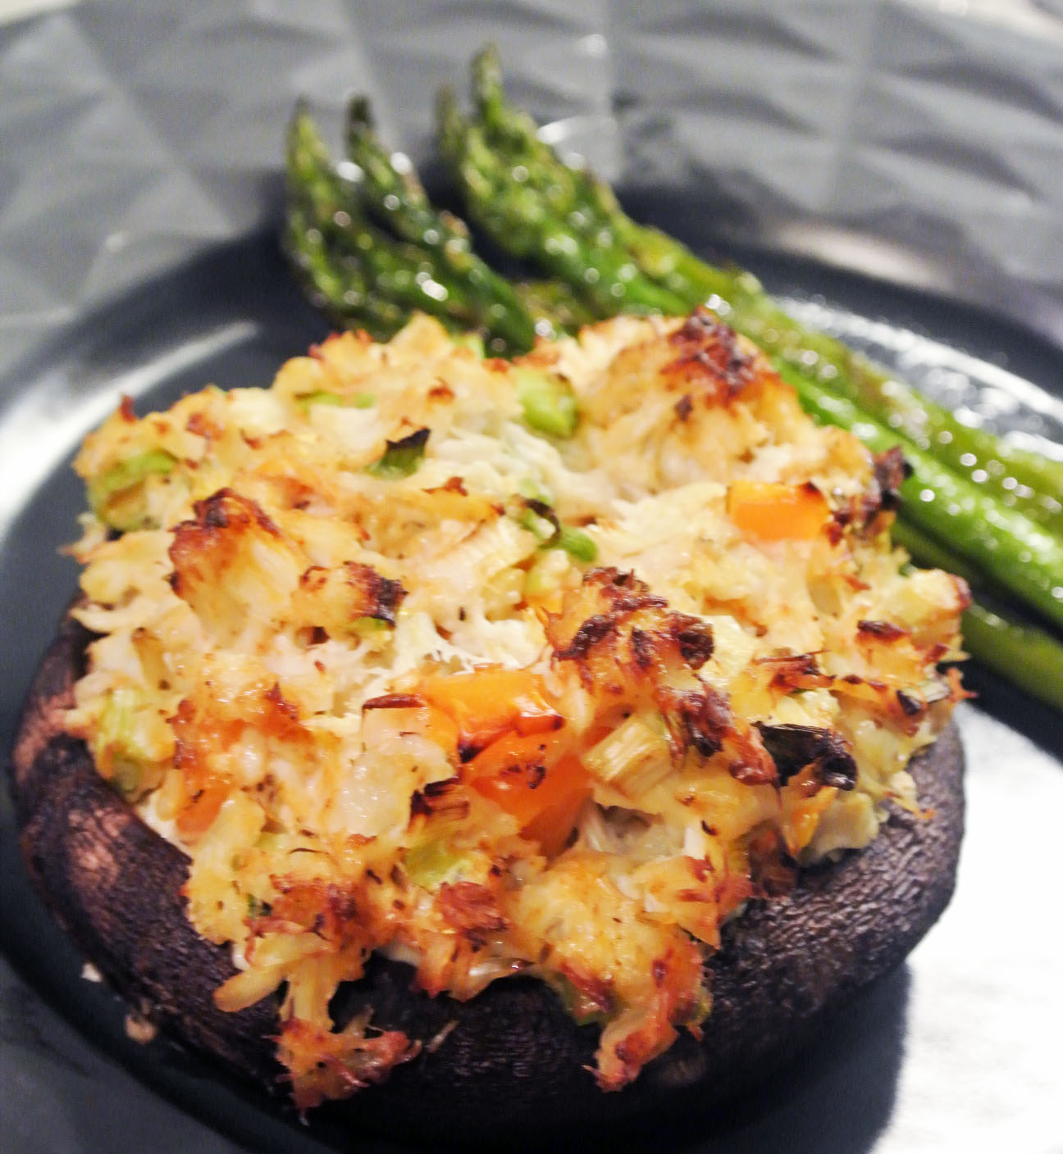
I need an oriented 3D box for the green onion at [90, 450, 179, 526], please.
[{"bbox_3d":[-0.044,-0.010,0.296,0.009,0.006,0.006,8,41,0],"label":"green onion"}]

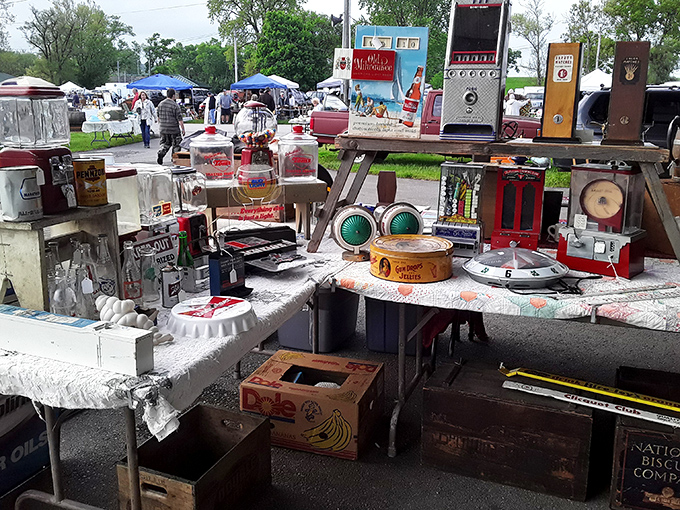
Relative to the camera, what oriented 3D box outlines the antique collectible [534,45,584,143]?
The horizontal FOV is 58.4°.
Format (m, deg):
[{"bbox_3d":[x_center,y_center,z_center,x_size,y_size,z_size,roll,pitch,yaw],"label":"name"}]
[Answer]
[{"bbox_3d":[0.845,-0.609,2.297,0.165,0.347,0.140,6,16,23],"label":"antique collectible"}]

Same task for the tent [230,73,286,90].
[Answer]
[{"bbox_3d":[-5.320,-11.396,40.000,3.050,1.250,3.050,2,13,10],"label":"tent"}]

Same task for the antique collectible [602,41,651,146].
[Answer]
[{"bbox_3d":[1.021,-0.568,2.147,0.142,0.347,0.130,7,16,24],"label":"antique collectible"}]

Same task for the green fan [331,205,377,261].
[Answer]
[{"bbox_3d":[0.058,-0.092,2.538,0.190,0.226,0.120,-3,15,-11],"label":"green fan"}]

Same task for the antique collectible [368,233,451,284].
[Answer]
[{"bbox_3d":[0.299,0.015,2.561,0.340,0.123,0.340,1,13,5],"label":"antique collectible"}]

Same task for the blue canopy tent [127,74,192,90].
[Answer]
[{"bbox_3d":[-10.640,-9.340,36.000,3.050,2.700,3.050,0,14,-2],"label":"blue canopy tent"}]

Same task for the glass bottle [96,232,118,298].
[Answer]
[{"bbox_3d":[-0.833,0.051,2.152,0.067,0.245,0.067,0,13,0],"label":"glass bottle"}]

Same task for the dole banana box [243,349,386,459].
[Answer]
[{"bbox_3d":[-0.110,0.651,2.725,0.520,0.254,0.408,5,15,18],"label":"dole banana box"}]

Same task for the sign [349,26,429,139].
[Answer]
[{"bbox_3d":[0.205,-0.705,2.514,0.297,0.461,0.050,3,-3,15],"label":"sign"}]

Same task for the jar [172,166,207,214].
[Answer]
[{"bbox_3d":[-0.626,-0.265,2.500,0.145,0.195,0.145,11,19,38],"label":"jar"}]

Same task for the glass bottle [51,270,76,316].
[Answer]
[{"bbox_3d":[-0.852,0.139,1.859,0.075,0.172,0.075,-5,15,-19],"label":"glass bottle"}]

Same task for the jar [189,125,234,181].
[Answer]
[{"bbox_3d":[-0.564,-0.442,2.690,0.187,0.257,0.187,-1,14,0],"label":"jar"}]

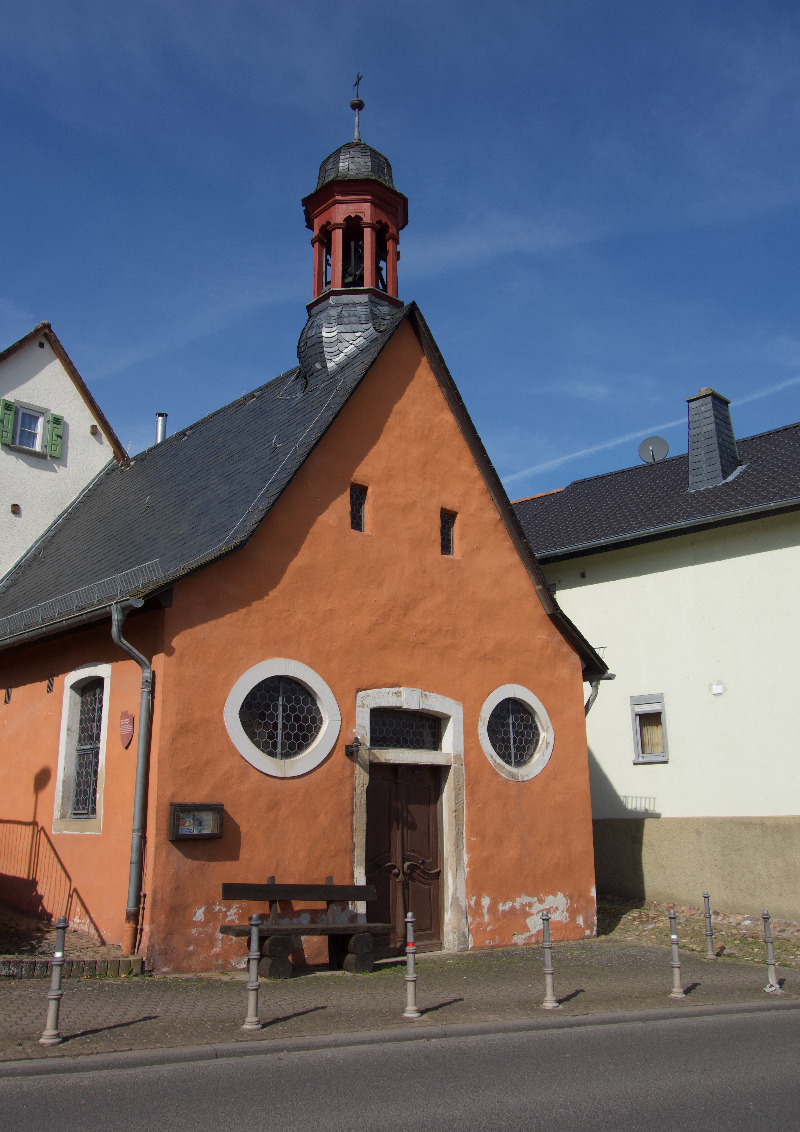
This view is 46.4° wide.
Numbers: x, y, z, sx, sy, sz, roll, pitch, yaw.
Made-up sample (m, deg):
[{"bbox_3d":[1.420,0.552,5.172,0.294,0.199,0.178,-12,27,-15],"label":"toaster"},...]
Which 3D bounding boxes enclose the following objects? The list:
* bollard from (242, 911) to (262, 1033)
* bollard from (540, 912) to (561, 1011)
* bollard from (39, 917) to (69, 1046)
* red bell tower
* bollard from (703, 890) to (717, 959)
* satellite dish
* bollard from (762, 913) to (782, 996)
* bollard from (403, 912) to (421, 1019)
[{"bbox_3d":[-1.244,3.451,7.970,0.165,0.900,0.165,0,-16,0],"label":"bollard"},{"bbox_3d":[1.502,3.963,9.409,0.165,0.900,0.165,0,-16,0],"label":"bollard"},{"bbox_3d":[-2.669,3.205,7.254,0.165,0.900,0.165,0,-16,0],"label":"bollard"},{"bbox_3d":[-0.760,-6.494,16.404,1.850,5.000,1.850,-15,-22,42],"label":"red bell tower"},{"bbox_3d":[4.443,5.160,13.428,0.165,0.900,0.165,0,-16,0],"label":"bollard"},{"bbox_3d":[6.808,-3.143,25.098,0.820,0.860,0.420,-8,-18,26],"label":"satellite dish"},{"bbox_3d":[4.378,4.558,11.059,0.165,0.900,0.165,0,-16,0],"label":"bollard"},{"bbox_3d":[0.115,3.710,8.706,0.165,0.900,0.165,0,-16,0],"label":"bollard"}]

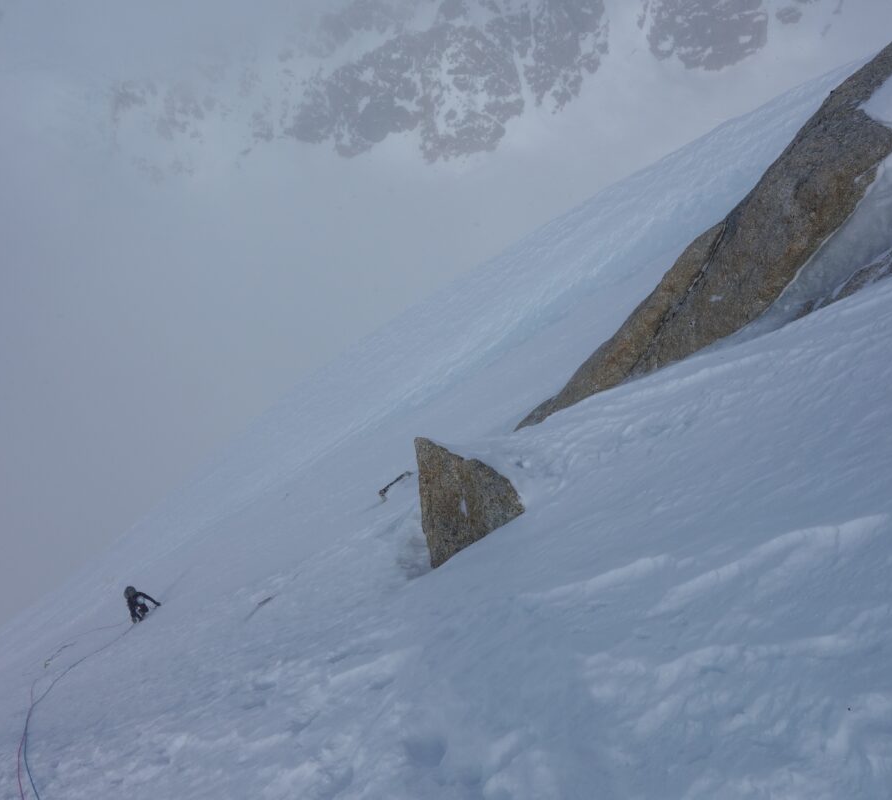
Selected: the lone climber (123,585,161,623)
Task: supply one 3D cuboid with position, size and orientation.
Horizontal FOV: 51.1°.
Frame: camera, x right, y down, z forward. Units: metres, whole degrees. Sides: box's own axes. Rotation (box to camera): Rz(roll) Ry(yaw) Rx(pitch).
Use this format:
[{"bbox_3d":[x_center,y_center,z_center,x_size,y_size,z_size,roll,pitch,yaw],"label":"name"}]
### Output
[{"bbox_3d":[-7.281,4.869,22.345,0.700,1.150,0.700,28,43,35],"label":"lone climber"}]

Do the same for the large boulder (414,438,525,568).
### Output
[{"bbox_3d":[0.218,0.907,8.247,1.000,1.100,0.800,5,34,7],"label":"large boulder"}]

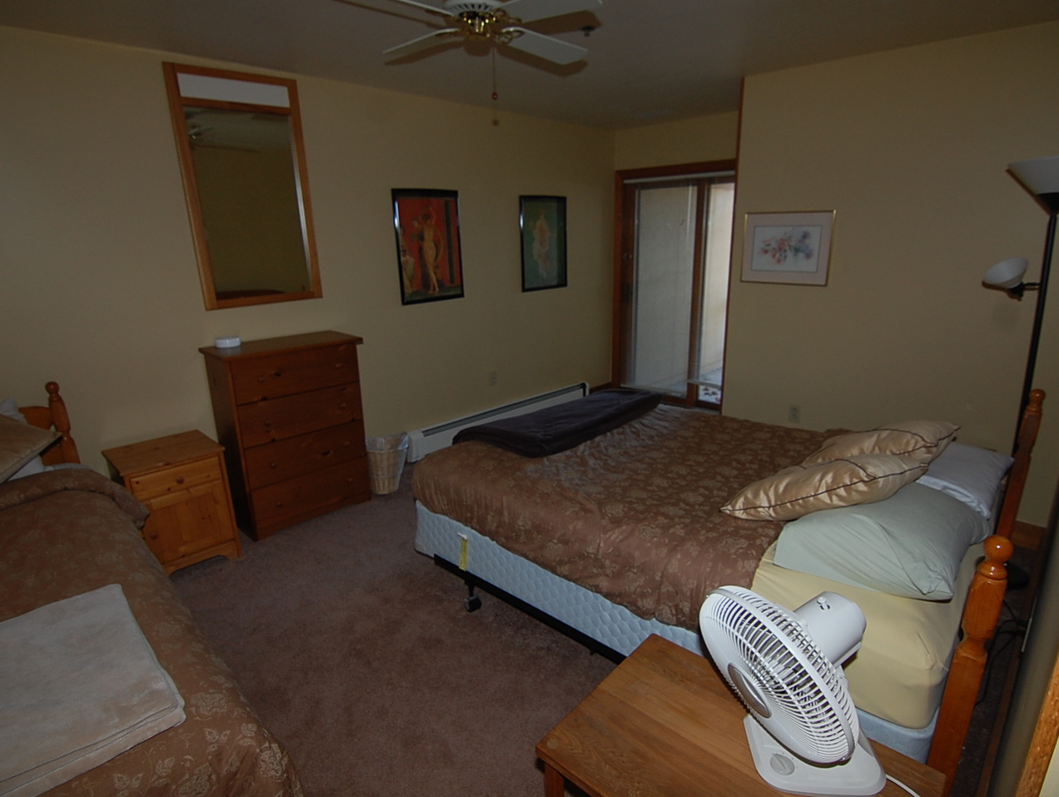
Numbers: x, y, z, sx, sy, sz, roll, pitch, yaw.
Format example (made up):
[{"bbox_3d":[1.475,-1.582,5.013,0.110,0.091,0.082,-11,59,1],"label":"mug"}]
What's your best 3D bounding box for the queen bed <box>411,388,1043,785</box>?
[{"bbox_3d":[0.706,0.418,2.241,2.020,0.950,1.370,12,22,38],"label":"queen bed"}]

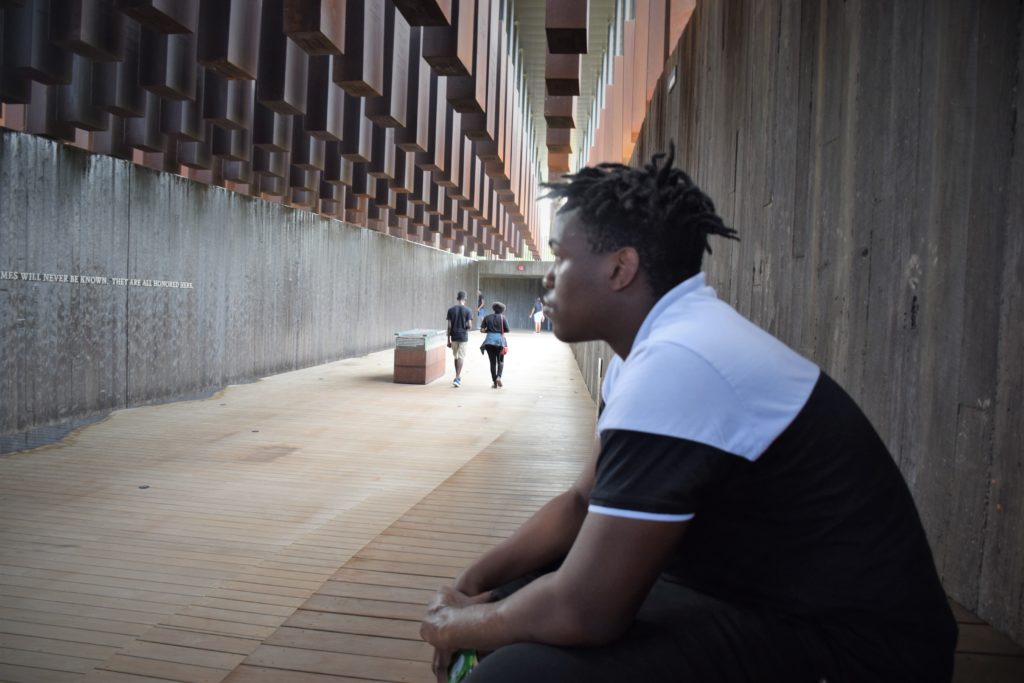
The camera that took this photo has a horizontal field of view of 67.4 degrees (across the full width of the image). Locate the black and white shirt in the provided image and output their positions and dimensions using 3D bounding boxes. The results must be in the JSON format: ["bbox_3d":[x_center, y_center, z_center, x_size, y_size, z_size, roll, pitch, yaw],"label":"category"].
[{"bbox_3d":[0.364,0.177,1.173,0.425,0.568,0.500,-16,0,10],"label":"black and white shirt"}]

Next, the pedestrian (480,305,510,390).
[{"bbox_3d":[-0.315,0.080,14.700,0.550,1.650,0.400,2,3,5],"label":"pedestrian"}]

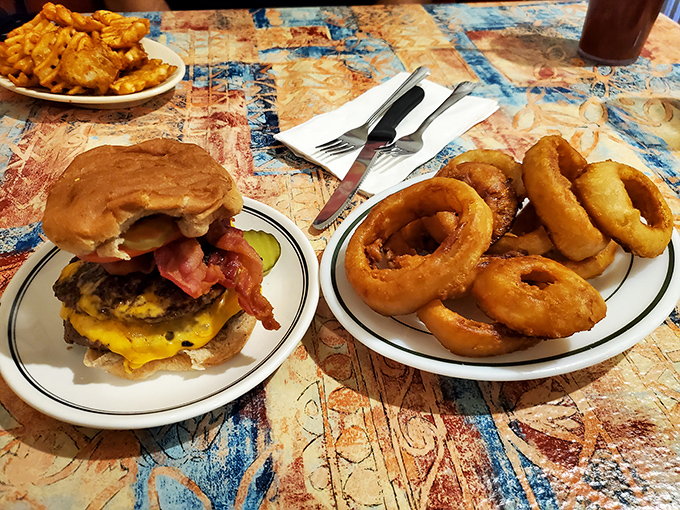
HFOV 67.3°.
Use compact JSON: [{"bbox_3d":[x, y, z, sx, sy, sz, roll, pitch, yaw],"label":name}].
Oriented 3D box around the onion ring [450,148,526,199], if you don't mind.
[{"bbox_3d":[0.110,-0.057,0.382,0.064,0.028,0.062,0,45,0],"label":"onion ring"}]

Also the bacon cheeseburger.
[{"bbox_3d":[-0.094,-0.002,0.284,0.118,0.098,0.110,0,45,0],"label":"bacon cheeseburger"}]

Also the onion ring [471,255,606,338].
[{"bbox_3d":[0.115,0.023,0.296,0.076,0.026,0.067,20,34,21],"label":"onion ring"}]

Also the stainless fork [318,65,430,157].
[{"bbox_3d":[0.040,-0.146,0.501,0.025,0.020,0.192,26,50,24],"label":"stainless fork"}]

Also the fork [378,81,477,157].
[{"bbox_3d":[0.088,-0.131,0.486,0.024,0.020,0.167,30,51,26],"label":"fork"}]

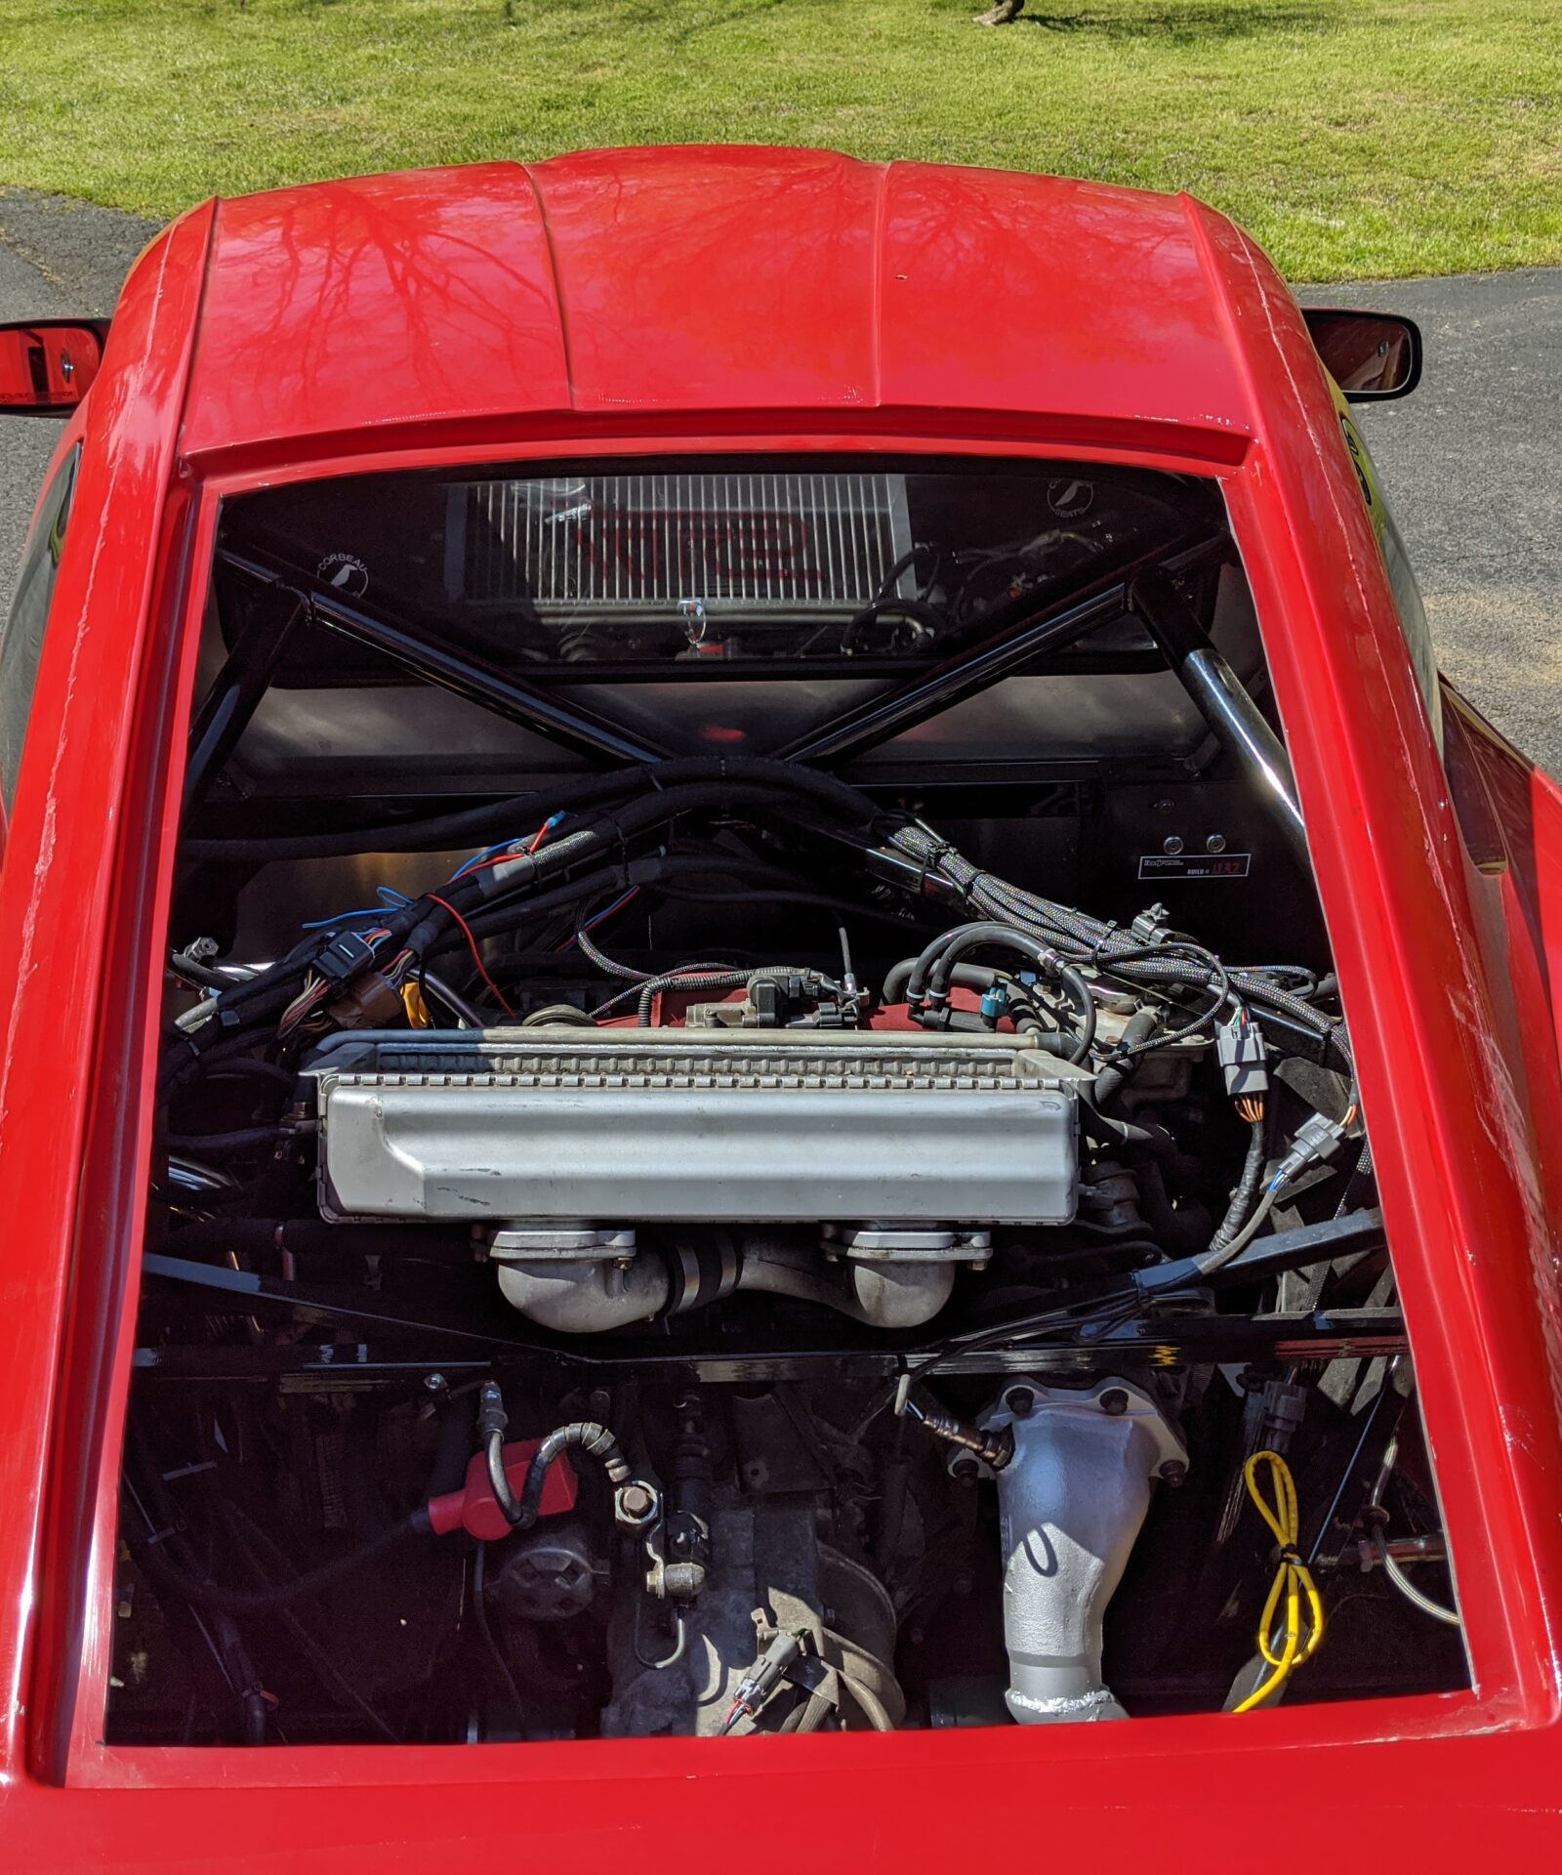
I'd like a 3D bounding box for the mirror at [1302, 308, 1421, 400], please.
[{"bbox_3d":[0.679,-0.730,2.406,0.200,0.108,0.100,-2,32,-3],"label":"mirror"}]

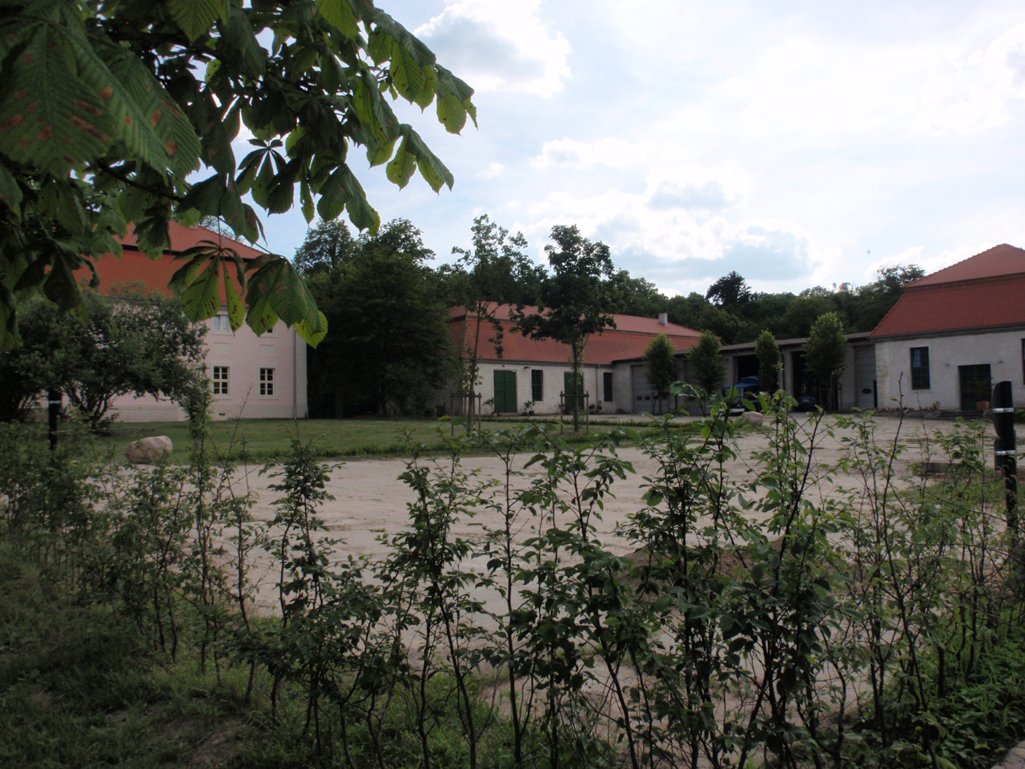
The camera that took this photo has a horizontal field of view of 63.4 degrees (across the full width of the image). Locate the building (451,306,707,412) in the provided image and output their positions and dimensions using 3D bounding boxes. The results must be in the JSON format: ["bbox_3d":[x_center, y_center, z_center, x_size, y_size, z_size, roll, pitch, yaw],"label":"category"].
[{"bbox_3d":[5.483,-2.183,79.358,38.500,10.400,13.400,1,-4,-44],"label":"building"}]

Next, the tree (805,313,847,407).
[{"bbox_3d":[21.477,-1.481,56.800,2.962,6.857,2.962,-1,-3,0],"label":"tree"}]

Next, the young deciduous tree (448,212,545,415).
[{"bbox_3d":[-0.706,-2.430,34.000,3.941,9.030,3.941,-1,-3,0],"label":"young deciduous tree"}]

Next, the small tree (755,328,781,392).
[{"bbox_3d":[18.518,-1.003,60.200,1.861,6.076,1.861,-1,-3,0],"label":"small tree"}]

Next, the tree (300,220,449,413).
[{"bbox_3d":[-9.648,-4.752,60.000,10.778,14.313,10.300,-1,-3,0],"label":"tree"}]

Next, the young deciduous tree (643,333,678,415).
[{"bbox_3d":[11.957,-0.810,67.100,2.851,6.610,2.851,-1,-3,0],"label":"young deciduous tree"}]

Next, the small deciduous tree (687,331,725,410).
[{"bbox_3d":[14.928,-0.927,64.000,2.843,6.490,2.843,-1,-3,0],"label":"small deciduous tree"}]

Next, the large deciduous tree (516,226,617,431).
[{"bbox_3d":[2.217,-2.249,34.000,4.138,8.472,4.138,-1,-3,0],"label":"large deciduous tree"}]

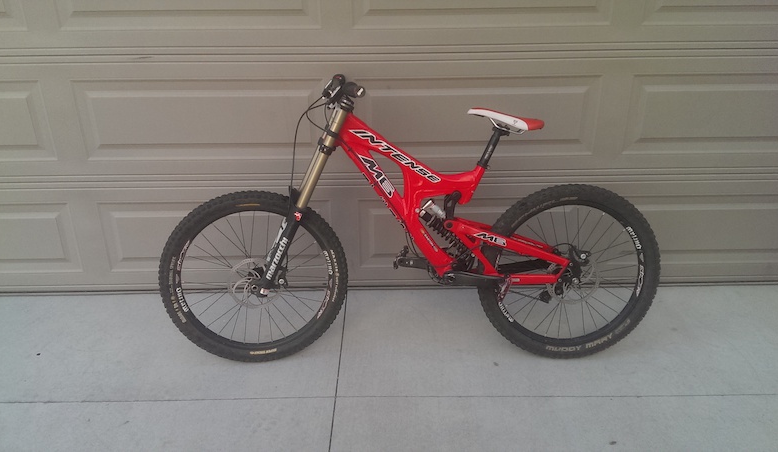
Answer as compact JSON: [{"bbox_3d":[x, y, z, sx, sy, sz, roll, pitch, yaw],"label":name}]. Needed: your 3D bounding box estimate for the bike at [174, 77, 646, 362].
[{"bbox_3d":[0.089,0.001,2.172,1.840,1.060,0.750,-1,14,0],"label":"bike"}]

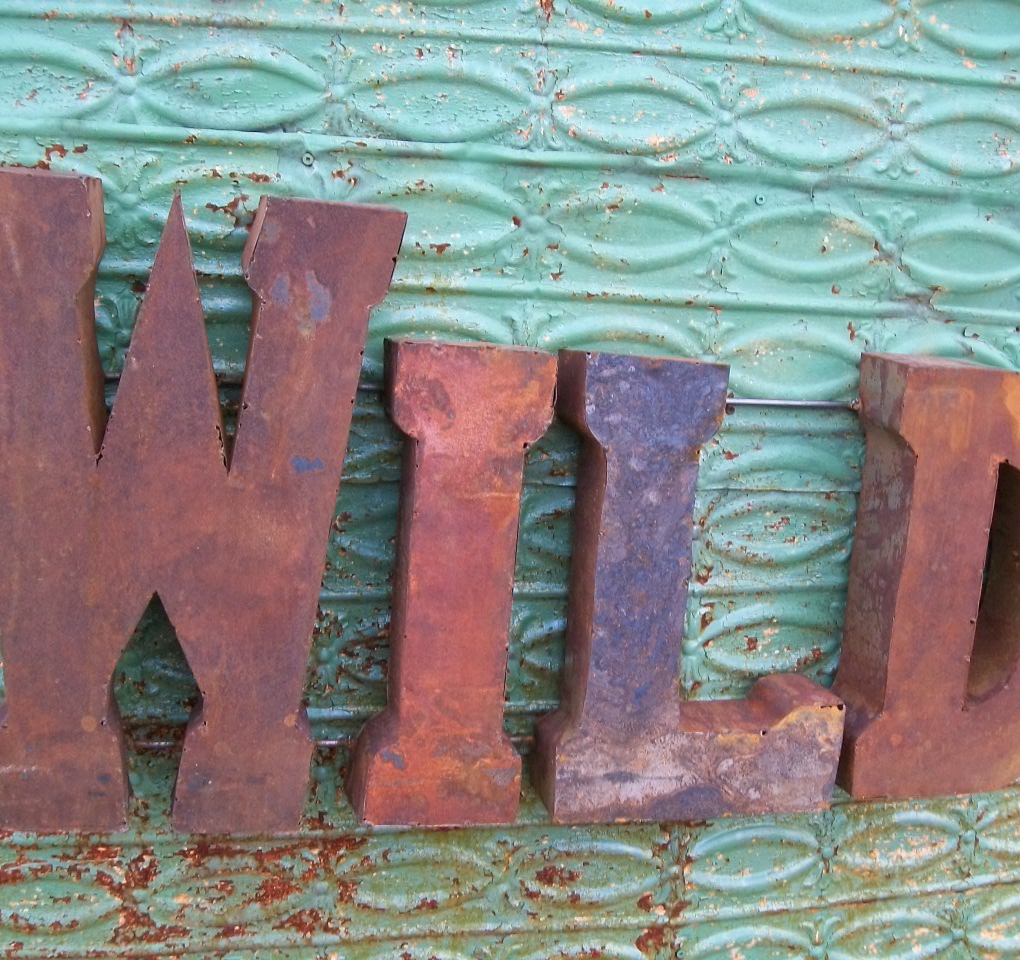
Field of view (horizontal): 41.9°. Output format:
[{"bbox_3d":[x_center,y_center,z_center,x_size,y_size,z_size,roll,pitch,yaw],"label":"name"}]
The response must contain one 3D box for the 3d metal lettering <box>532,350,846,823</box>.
[{"bbox_3d":[0.153,0.084,1.077,0.236,0.366,0.079,1,10,-13],"label":"3d metal lettering"}]

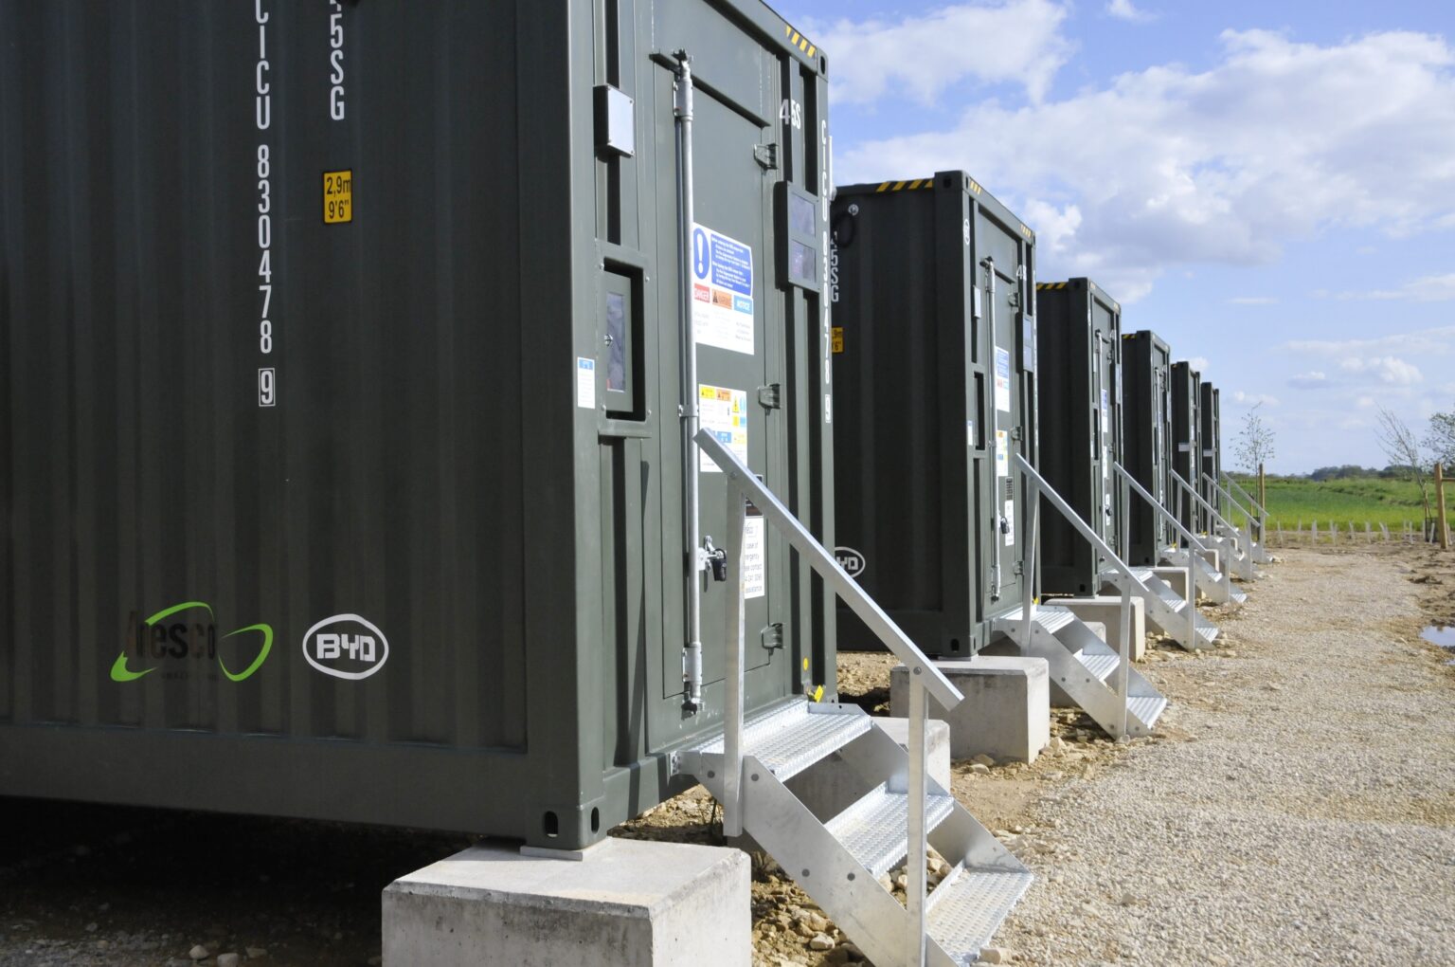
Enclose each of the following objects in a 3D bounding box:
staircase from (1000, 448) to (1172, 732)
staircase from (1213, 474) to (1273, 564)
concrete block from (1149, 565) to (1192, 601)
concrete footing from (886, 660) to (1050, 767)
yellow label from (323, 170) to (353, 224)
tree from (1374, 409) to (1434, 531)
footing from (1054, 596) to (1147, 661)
[{"bbox_3d":[2.317,0.692,9.739,1.000,1.755,1.120,-1,0,22],"label":"staircase"},{"bbox_3d":[9.827,0.649,28.428,1.000,1.755,1.120,-1,0,22],"label":"staircase"},{"bbox_3d":[5.232,1.304,18.247,0.790,0.527,0.600,-1,0,22],"label":"concrete block"},{"bbox_3d":[1.437,1.317,8.809,0.800,0.505,0.700,-1,0,22],"label":"concrete footing"},{"bbox_3d":[-1.193,-0.876,4.566,0.105,0.155,0.010,-1,0,22],"label":"yellow label"},{"bbox_3d":[16.915,-0.284,37.321,1.420,3.380,1.278,-1,0,24],"label":"tree"},{"bbox_3d":[3.321,1.313,13.501,0.800,0.510,0.700,-1,0,22],"label":"footing"}]

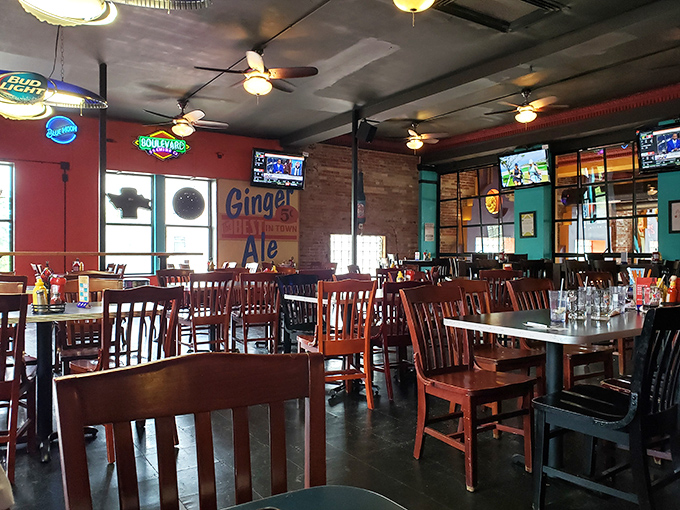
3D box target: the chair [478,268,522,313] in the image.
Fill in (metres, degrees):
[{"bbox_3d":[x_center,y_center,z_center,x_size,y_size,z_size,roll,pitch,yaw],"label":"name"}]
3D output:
[{"bbox_3d":[1.670,0.615,5.600,0.450,0.900,0.540,0,0,-6],"label":"chair"}]

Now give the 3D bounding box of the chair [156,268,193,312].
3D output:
[{"bbox_3d":[-1.735,0.625,5.660,0.440,0.890,0.510,0,0,-38],"label":"chair"}]

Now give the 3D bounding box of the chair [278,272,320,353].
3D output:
[{"bbox_3d":[-0.240,0.630,4.350,0.450,0.893,0.530,0,0,-30],"label":"chair"}]

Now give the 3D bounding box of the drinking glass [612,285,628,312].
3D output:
[{"bbox_3d":[1.477,0.230,2.690,0.085,0.147,0.085,0,0,0],"label":"drinking glass"}]

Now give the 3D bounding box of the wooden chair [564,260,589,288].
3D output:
[{"bbox_3d":[3.160,0.530,6.840,0.440,0.900,0.520,0,0,14],"label":"wooden chair"}]

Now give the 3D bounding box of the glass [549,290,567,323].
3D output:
[{"bbox_3d":[1.037,0.245,2.430,0.088,0.146,0.088,0,0,0],"label":"glass"}]

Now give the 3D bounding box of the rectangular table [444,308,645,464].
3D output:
[{"bbox_3d":[1.390,0.710,2.754,1.500,0.750,0.760,0,0,-32],"label":"rectangular table"}]

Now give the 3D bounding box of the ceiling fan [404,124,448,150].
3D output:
[{"bbox_3d":[1.307,-2.070,8.900,1.280,0.480,1.280,0,0,0],"label":"ceiling fan"}]

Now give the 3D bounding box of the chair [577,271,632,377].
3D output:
[{"bbox_3d":[2.620,0.634,4.900,0.450,0.893,0.530,0,0,-22],"label":"chair"}]

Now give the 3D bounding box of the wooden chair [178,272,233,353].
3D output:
[{"bbox_3d":[-1.350,0.625,5.120,0.450,0.893,0.530,0,0,-31],"label":"wooden chair"}]

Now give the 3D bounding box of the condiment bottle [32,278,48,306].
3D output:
[{"bbox_3d":[-1.615,0.218,2.760,0.078,0.180,0.070,0,0,-9],"label":"condiment bottle"}]

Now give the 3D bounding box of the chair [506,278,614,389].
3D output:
[{"bbox_3d":[1.500,0.625,3.500,0.440,0.890,0.510,0,0,-28],"label":"chair"}]

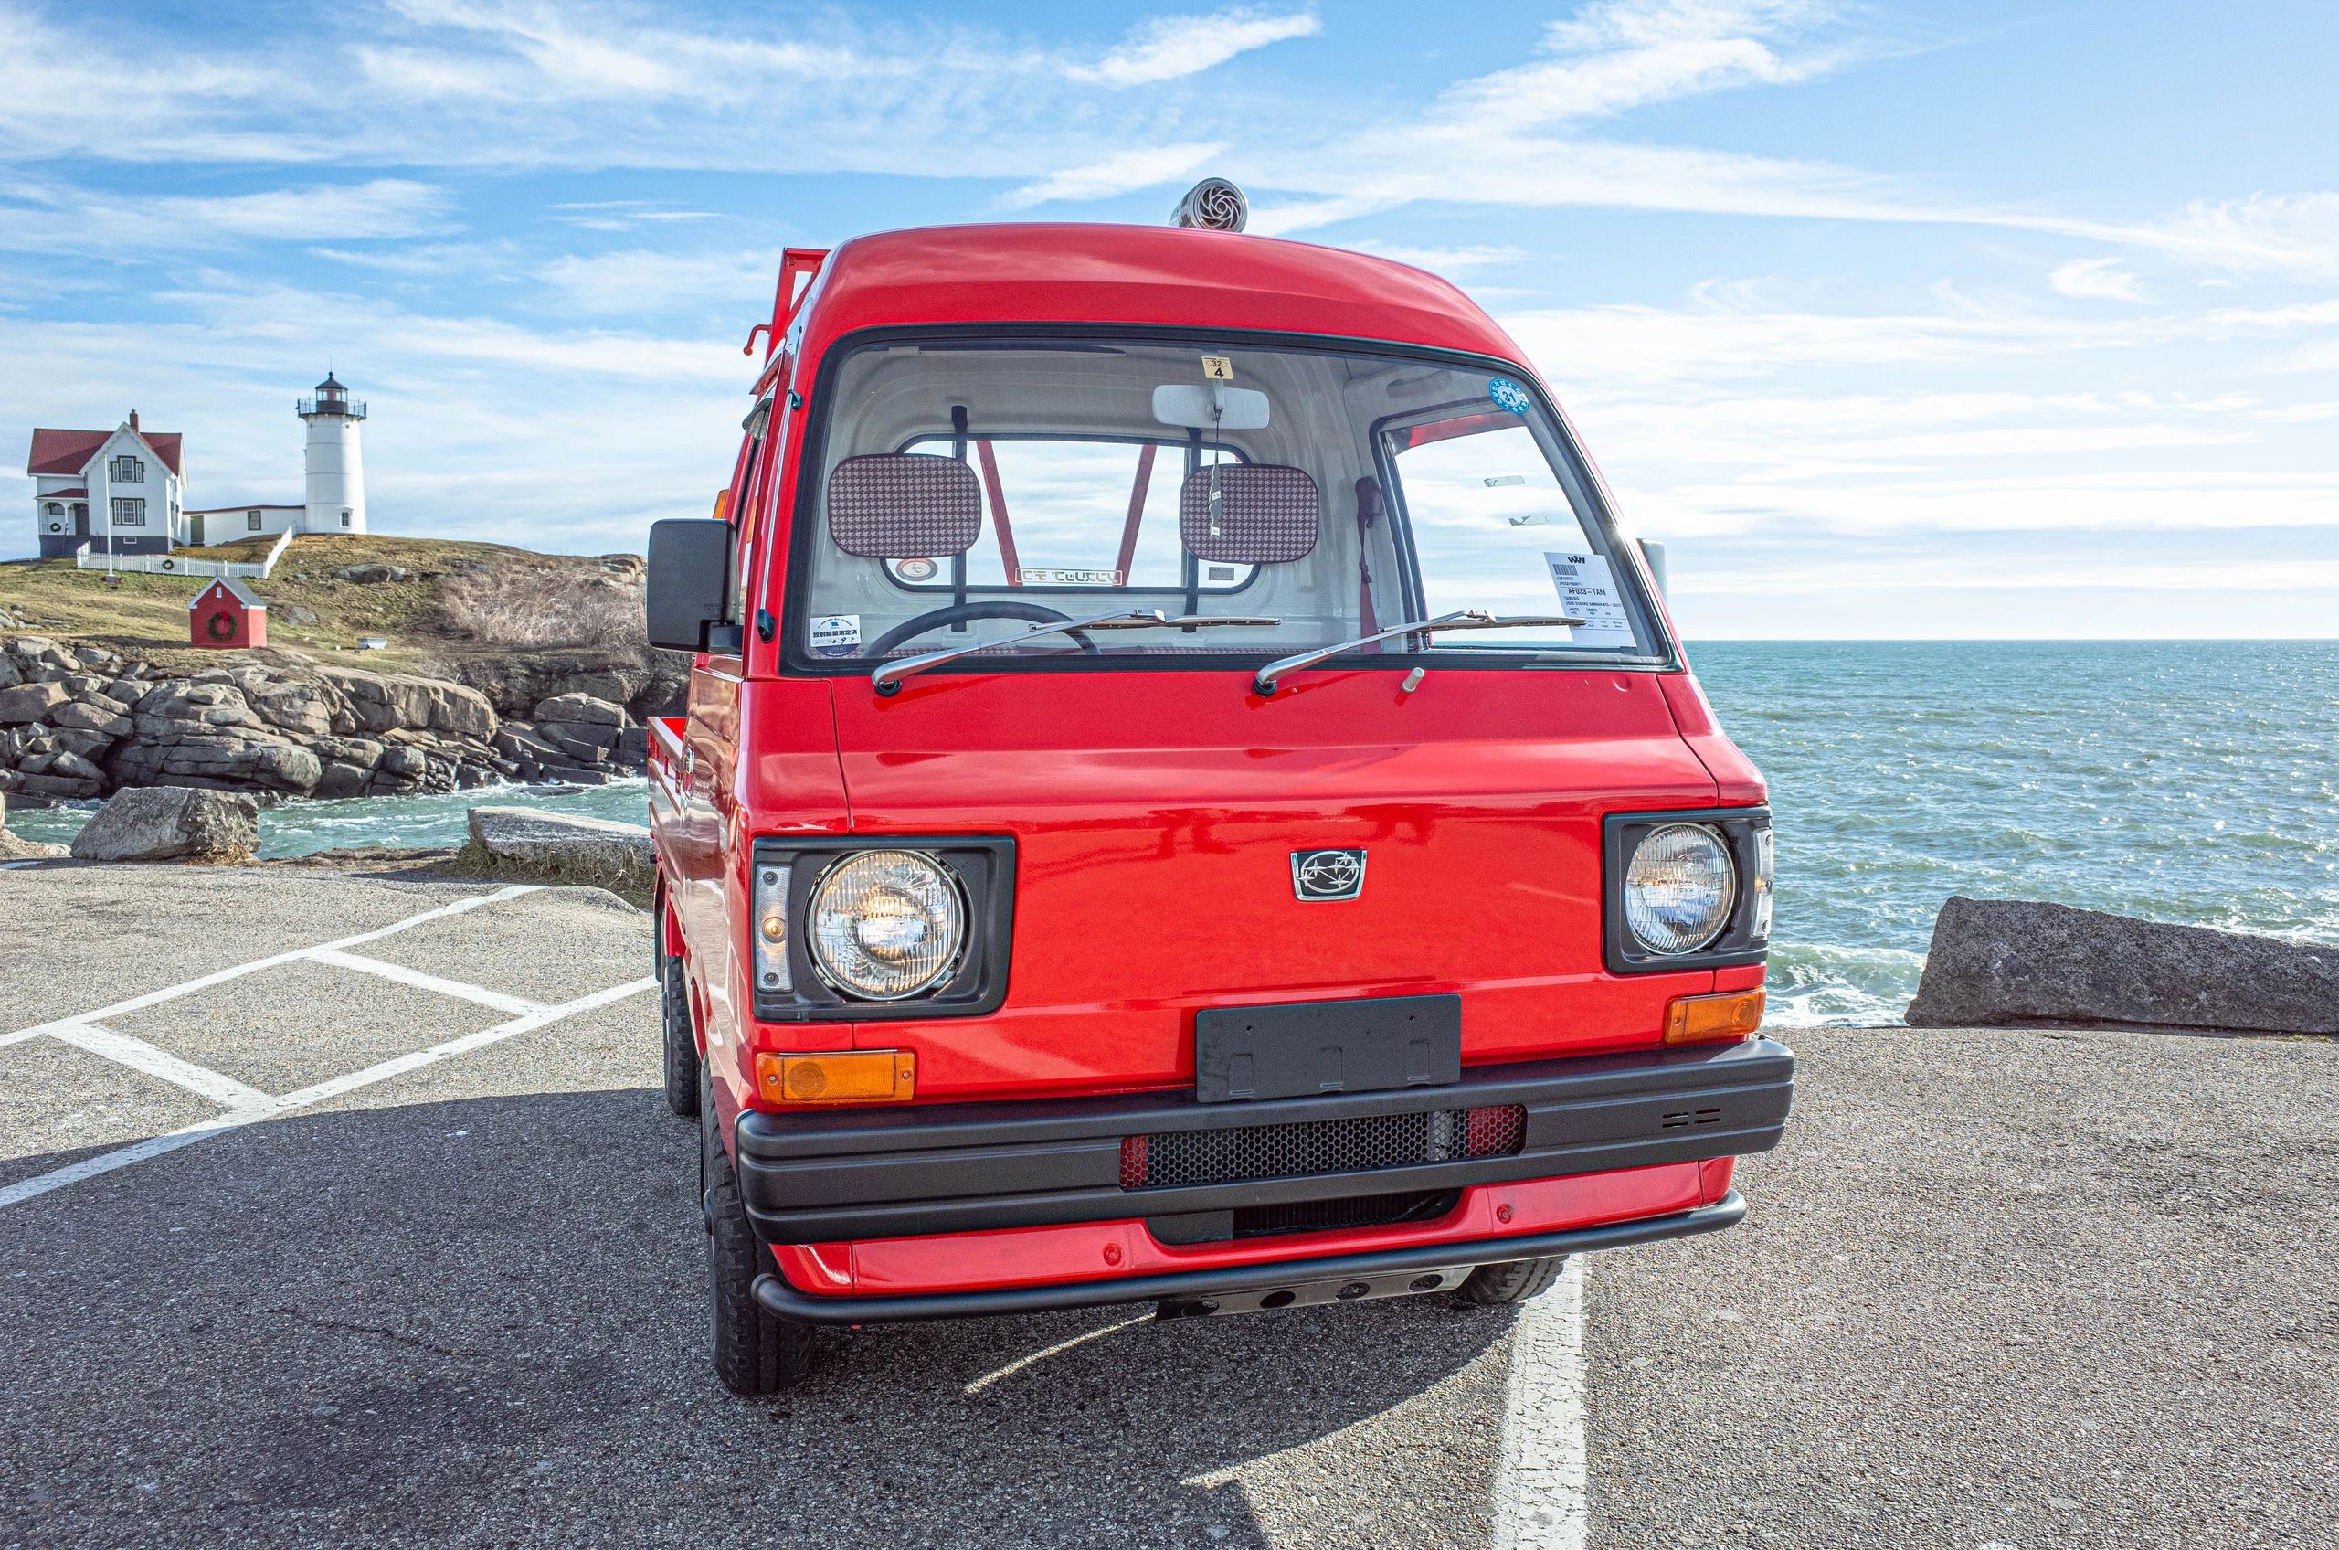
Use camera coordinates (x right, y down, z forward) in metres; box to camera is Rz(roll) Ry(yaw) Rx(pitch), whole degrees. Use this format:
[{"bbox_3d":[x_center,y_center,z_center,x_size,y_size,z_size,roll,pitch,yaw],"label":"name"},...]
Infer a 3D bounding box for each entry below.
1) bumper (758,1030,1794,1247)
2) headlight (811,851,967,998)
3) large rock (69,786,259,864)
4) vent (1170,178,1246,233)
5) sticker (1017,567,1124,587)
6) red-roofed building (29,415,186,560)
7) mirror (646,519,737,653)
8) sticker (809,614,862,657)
[{"bbox_3d":[0.175,0.438,2.270,1.400,0.150,0.200,-1,4,-18],"label":"bumper"},{"bbox_3d":[-0.333,0.175,2.133,0.180,0.178,0.080,-1,4,-16],"label":"headlight"},{"bbox_3d":[-5.392,0.240,9.750,0.900,0.380,0.650,-2,5,-27],"label":"large rock"},{"bbox_3d":[0.071,-0.955,3.123,0.098,0.100,0.160,-1,4,-18],"label":"vent"},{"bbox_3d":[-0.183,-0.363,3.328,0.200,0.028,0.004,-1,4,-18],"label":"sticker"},{"bbox_3d":[-80.308,-21.861,137.000,10.500,11.000,9.000,-2,5,-21],"label":"red-roofed building"},{"bbox_3d":[-0.649,-0.258,2.475,0.122,0.178,0.060,0,4,-6],"label":"mirror"},{"bbox_3d":[-0.411,-0.171,2.239,0.065,0.058,0.003,-1,-23,-12],"label":"sticker"}]

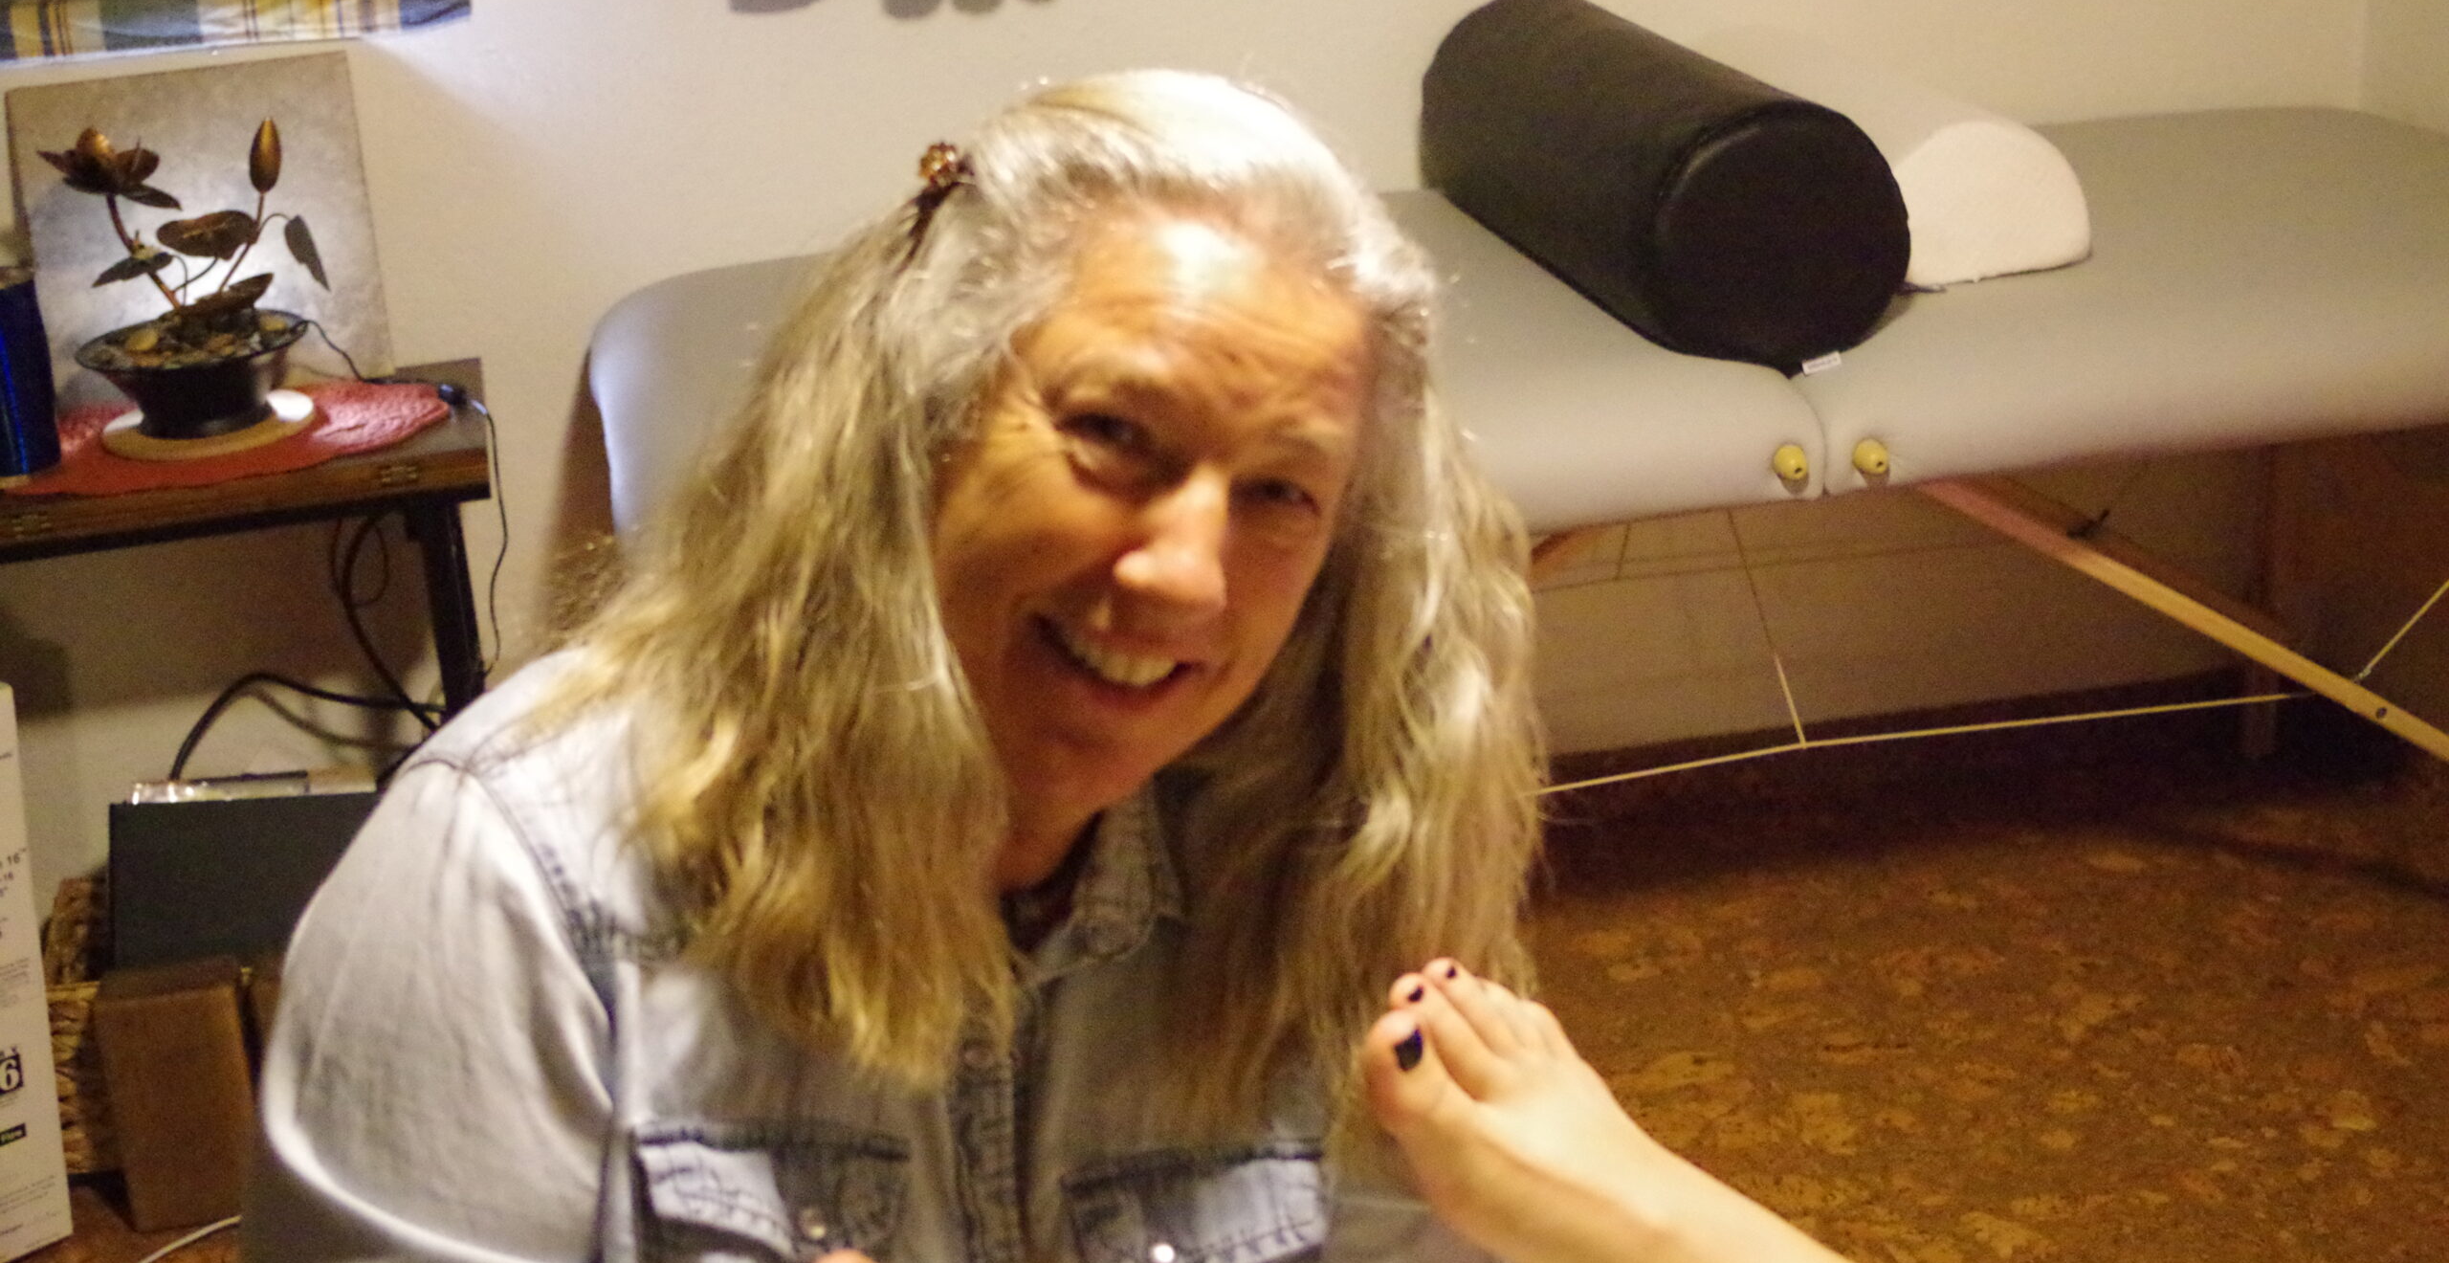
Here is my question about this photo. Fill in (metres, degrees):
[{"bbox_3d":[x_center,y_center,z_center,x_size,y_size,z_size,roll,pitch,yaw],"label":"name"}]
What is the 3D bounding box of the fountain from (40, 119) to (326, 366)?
[{"bbox_3d":[-0.913,-0.315,2.948,0.230,0.260,0.215,-7,20,-11],"label":"fountain"}]

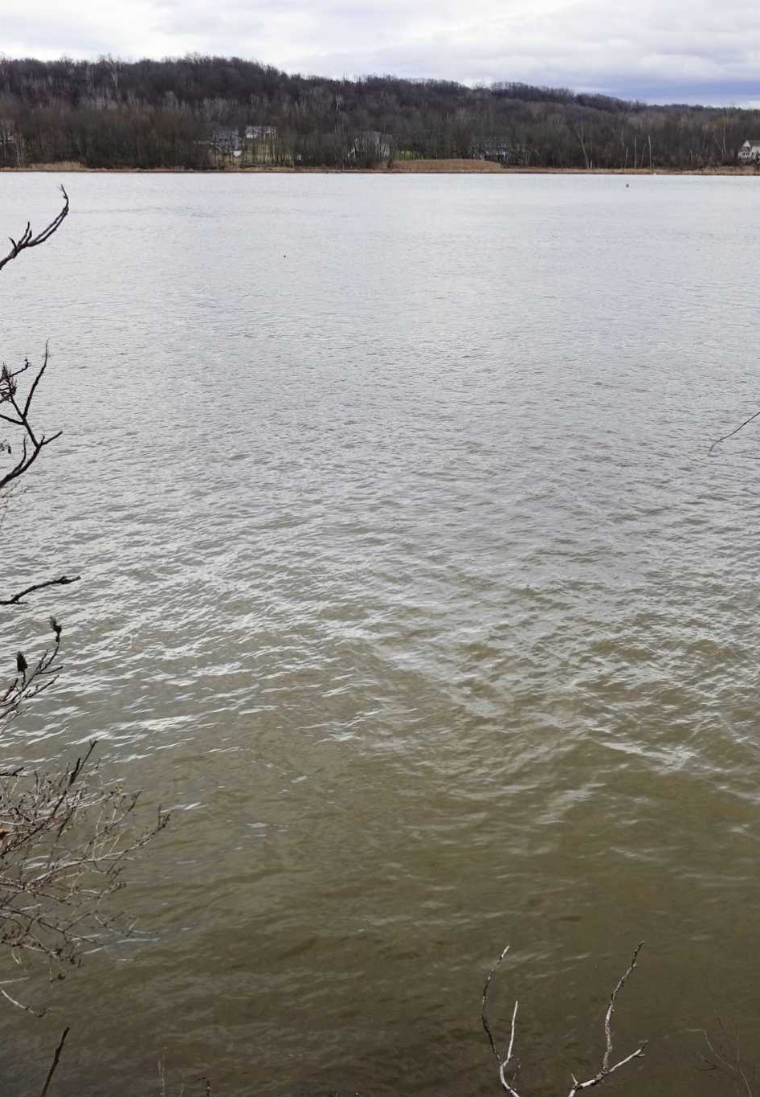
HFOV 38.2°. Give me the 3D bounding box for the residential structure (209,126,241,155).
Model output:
[{"bbox_3d":[-61.840,-162.250,436.750,11.070,10.350,9.500,0,19,0],"label":"residential structure"}]

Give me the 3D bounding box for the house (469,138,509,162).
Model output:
[{"bbox_3d":[43.060,-154.450,425.810,13.700,8.760,10.000,0,19,0],"label":"house"}]

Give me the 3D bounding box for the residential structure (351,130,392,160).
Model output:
[{"bbox_3d":[-3.290,-160.340,436.470,16.120,10.850,10.000,0,19,0],"label":"residential structure"}]

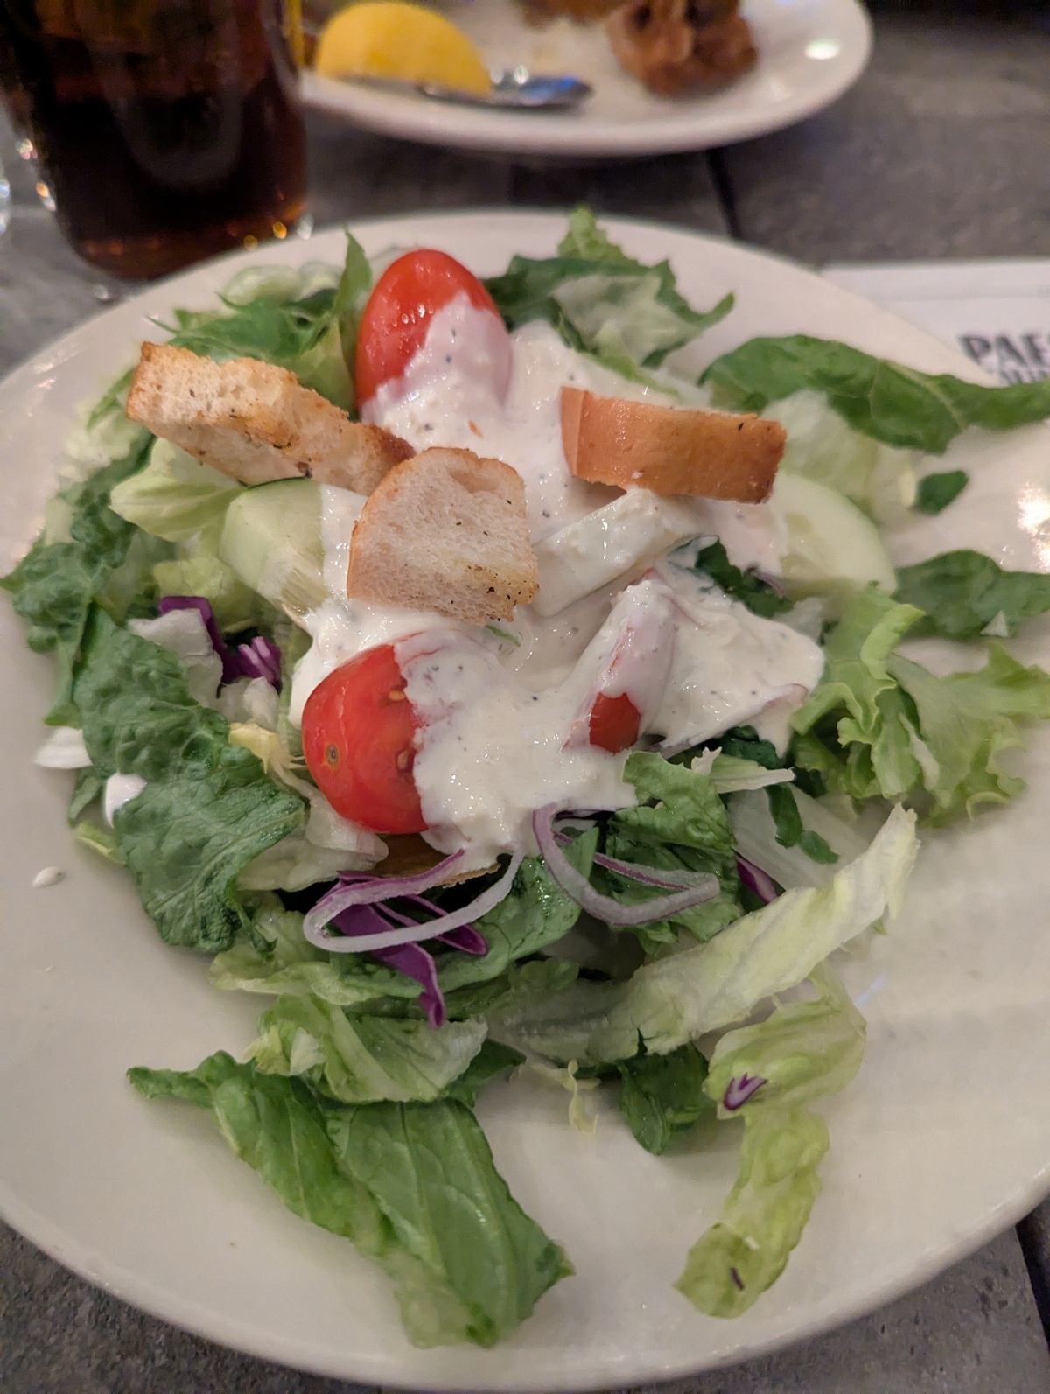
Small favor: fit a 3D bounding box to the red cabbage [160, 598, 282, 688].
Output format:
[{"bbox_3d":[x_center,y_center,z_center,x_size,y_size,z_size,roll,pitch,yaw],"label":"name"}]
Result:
[{"bbox_3d":[-0.049,-0.009,0.157,0.021,0.010,0.013,29,61,16],"label":"red cabbage"}]

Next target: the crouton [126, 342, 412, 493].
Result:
[{"bbox_3d":[-0.043,-0.047,0.164,0.046,0.014,0.016,19,59,11],"label":"crouton"}]

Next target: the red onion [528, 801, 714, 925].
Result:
[{"bbox_3d":[0.014,0.023,0.133,0.025,0.007,0.014,23,60,13],"label":"red onion"}]

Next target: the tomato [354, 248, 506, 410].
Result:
[{"bbox_3d":[-0.017,-0.065,0.173,0.028,0.027,0.028,2,58,0],"label":"tomato"}]

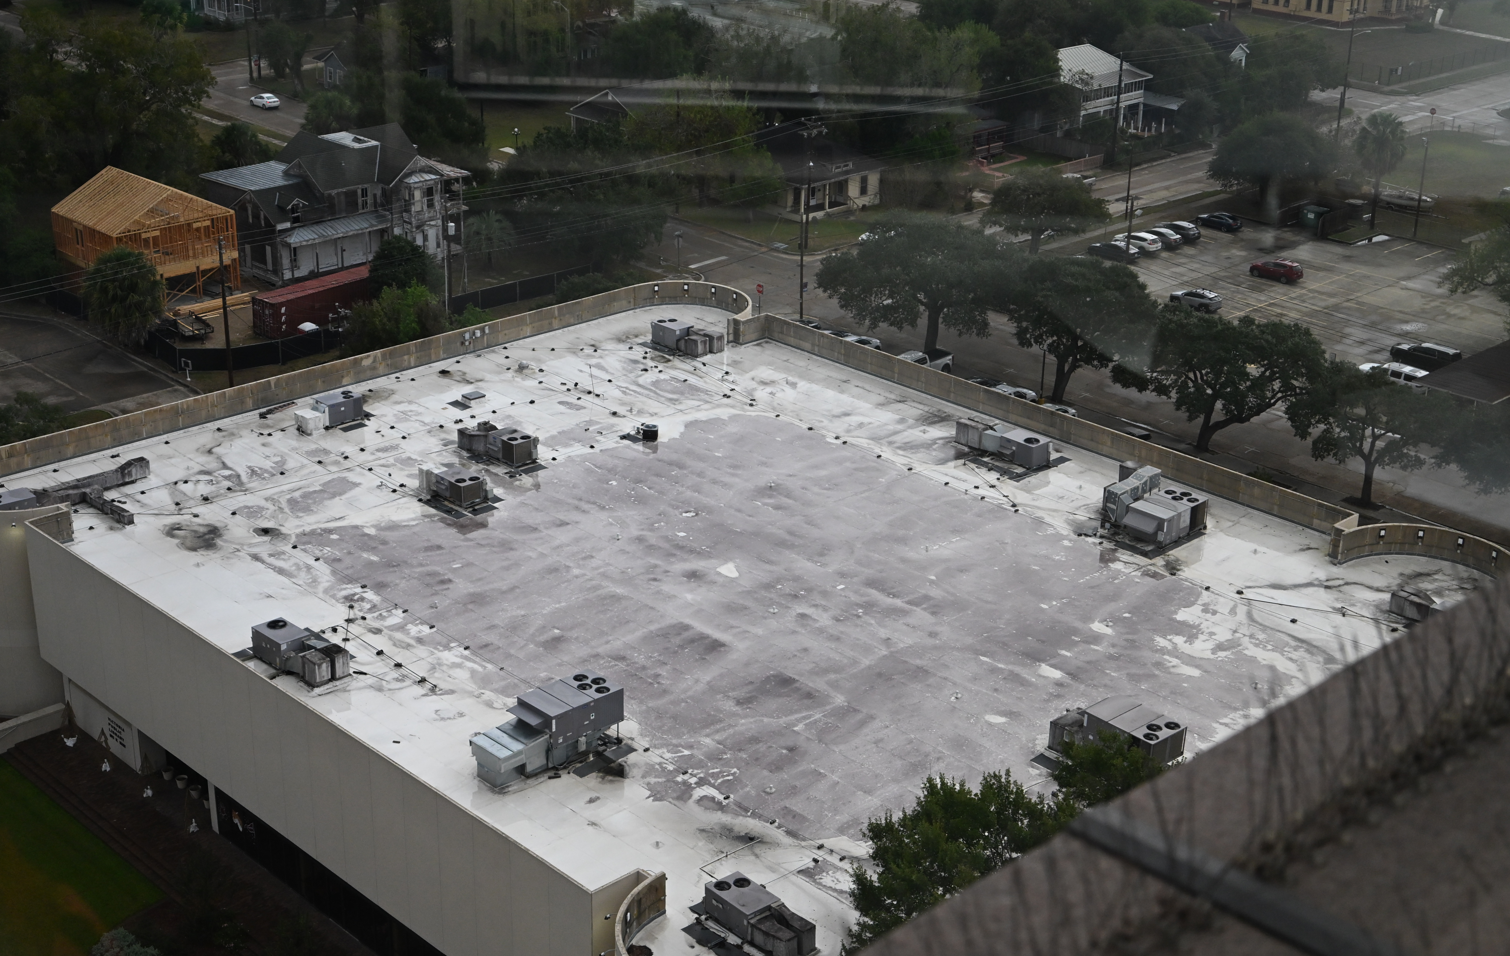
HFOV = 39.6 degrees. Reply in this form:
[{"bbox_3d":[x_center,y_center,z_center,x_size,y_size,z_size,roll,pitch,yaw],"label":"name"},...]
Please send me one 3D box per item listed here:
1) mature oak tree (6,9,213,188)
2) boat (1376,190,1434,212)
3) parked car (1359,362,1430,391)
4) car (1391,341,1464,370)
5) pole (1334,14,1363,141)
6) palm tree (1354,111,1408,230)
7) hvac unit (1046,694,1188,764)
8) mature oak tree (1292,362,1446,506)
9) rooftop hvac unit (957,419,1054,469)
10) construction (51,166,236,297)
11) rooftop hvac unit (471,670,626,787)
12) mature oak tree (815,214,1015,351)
[{"bbox_3d":[-60.094,-34.606,195.385,18.500,16.300,17.000,-19,30,-40],"label":"mature oak tree"},{"bbox_3d":[63.422,-27.015,204.356,5.600,1.900,2.000,18,28,36],"label":"boat"},{"bbox_3d":[46.664,-7.462,154.008,2.000,1.880,5.200,-19,30,-40],"label":"parked car"},{"bbox_3d":[50.675,-9.332,158.718,2.000,1.860,5.100,-19,30,-40],"label":"car"},{"bbox_3d":[65.639,-45.566,232.661,0.600,12.700,2.400,-19,30,-40],"label":"pole"},{"bbox_3d":[57.428,-28.173,193.317,4.800,10.800,4.700,-19,30,-40],"label":"palm tree"},{"bbox_3d":[14.476,10.285,83.837,2.850,1.440,4.250,-19,30,-40],"label":"hvac unit"},{"bbox_3d":[38.875,-2.627,132.690,9.509,8.942,9.710,1,22,0],"label":"mature oak tree"},{"bbox_3d":[13.515,-1.990,114.737,1.600,1.420,5.650,-19,30,-40],"label":"rooftop hvac unit"},{"bbox_3d":[-50.115,-20.073,172.603,10.600,9.400,10.400,-19,30,-40],"label":"construction"},{"bbox_3d":[-8.138,9.836,82.407,5.950,2.320,2.280,-19,30,-40],"label":"rooftop hvac unit"},{"bbox_3d":[12.296,-14.315,157.775,14.072,10.506,14.368,1,22,0],"label":"mature oak tree"}]

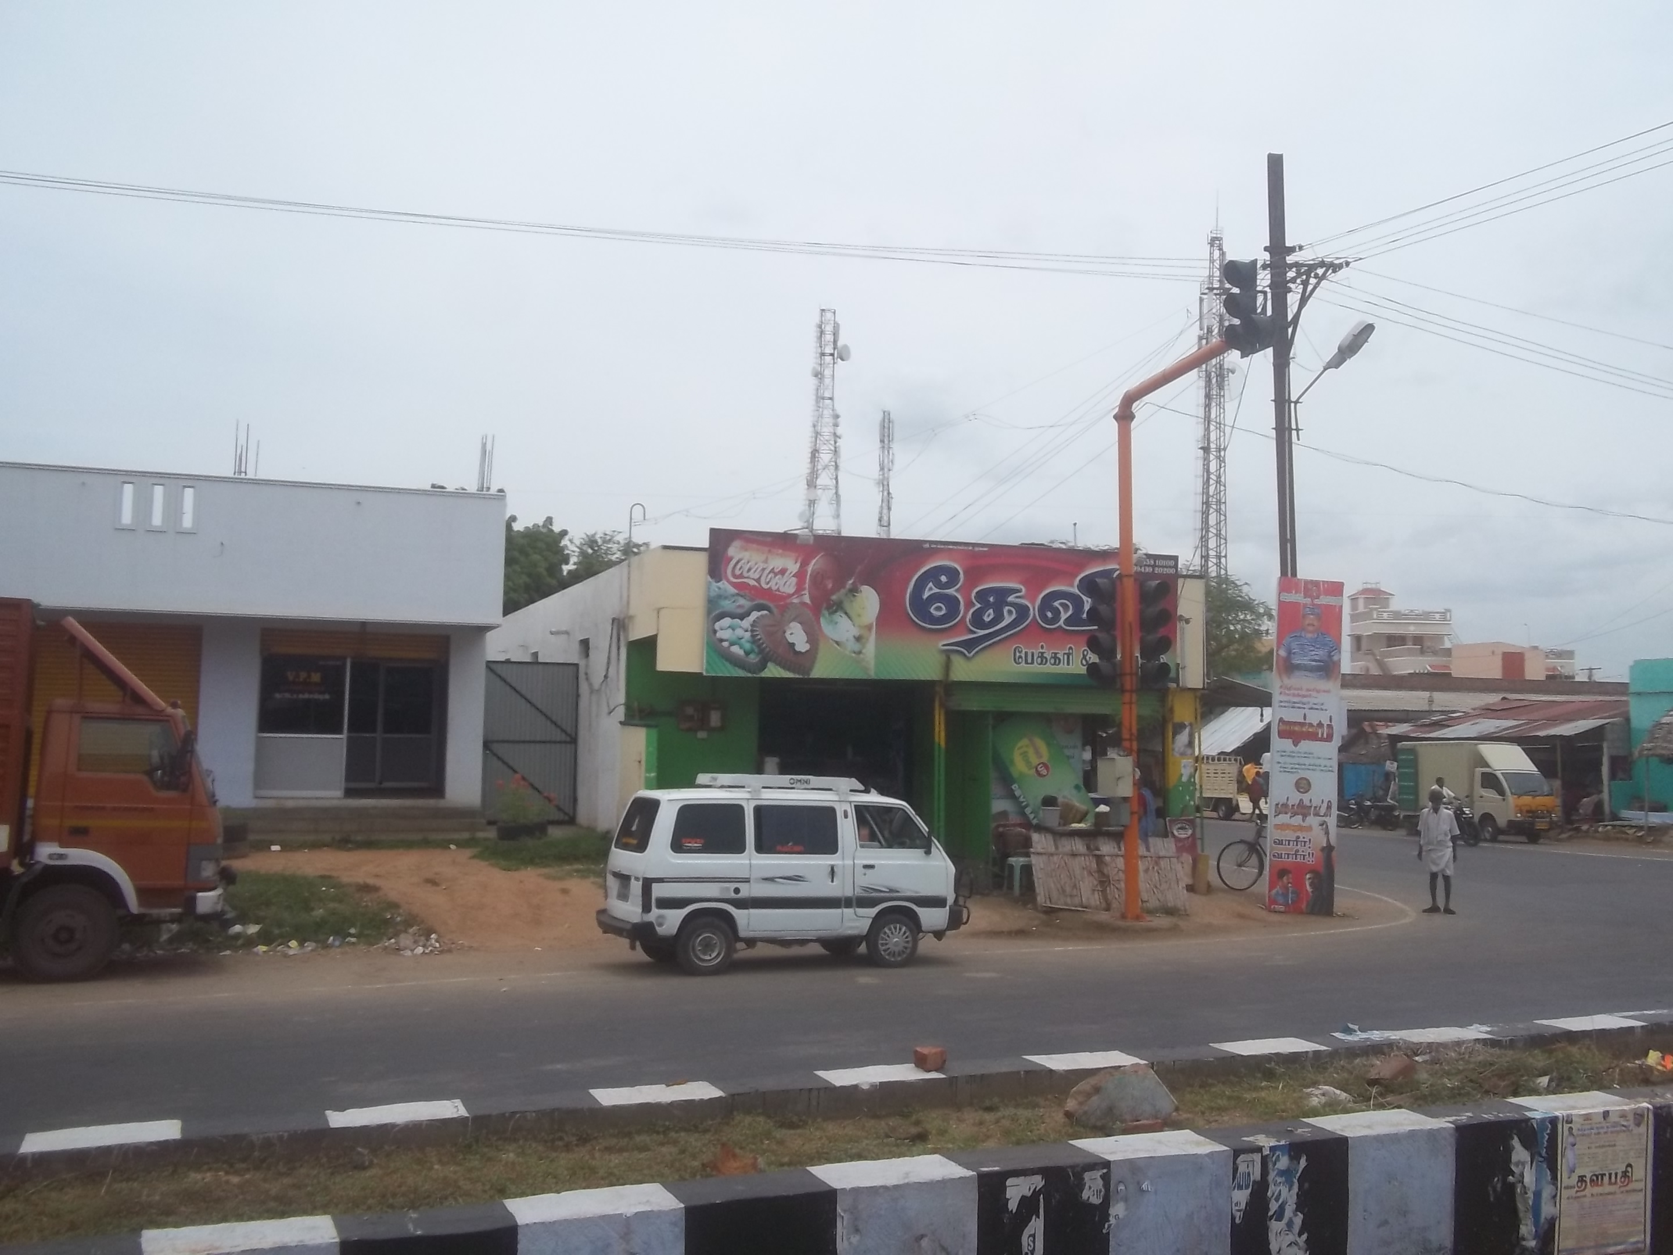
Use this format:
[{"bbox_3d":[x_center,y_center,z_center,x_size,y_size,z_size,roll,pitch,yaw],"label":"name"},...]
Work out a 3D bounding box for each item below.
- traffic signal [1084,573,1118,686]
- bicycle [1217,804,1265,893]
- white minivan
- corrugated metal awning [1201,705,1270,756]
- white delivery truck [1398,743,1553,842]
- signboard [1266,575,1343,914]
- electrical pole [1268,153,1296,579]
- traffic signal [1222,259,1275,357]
[{"bbox_3d":[3.341,0.049,19.521,0.360,1.360,0.340,3,-5,-23],"label":"traffic signal"},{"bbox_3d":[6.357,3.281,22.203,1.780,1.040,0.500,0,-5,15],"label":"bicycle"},{"bbox_3d":[-0.510,2.314,14.854,3.400,1.750,1.420,3,-5,-23],"label":"white minivan"},{"bbox_3d":[12.954,3.365,51.021,2.600,1.600,3.200,2,-5,-19],"label":"corrugated metal awning"},{"bbox_3d":[16.005,4.128,38.883,1.520,2.380,3.800,3,-5,-23],"label":"white delivery truck"},{"bbox_3d":[6.172,1.548,20.289,0.840,4.370,0.060,3,-5,-4],"label":"signboard"},{"bbox_3d":[6.212,-1.427,21.286,0.200,10.459,0.210,1,-5,-23],"label":"electrical pole"},{"bbox_3d":[4.412,-3.423,16.600,0.420,1.040,0.380,3,-5,-23],"label":"traffic signal"}]

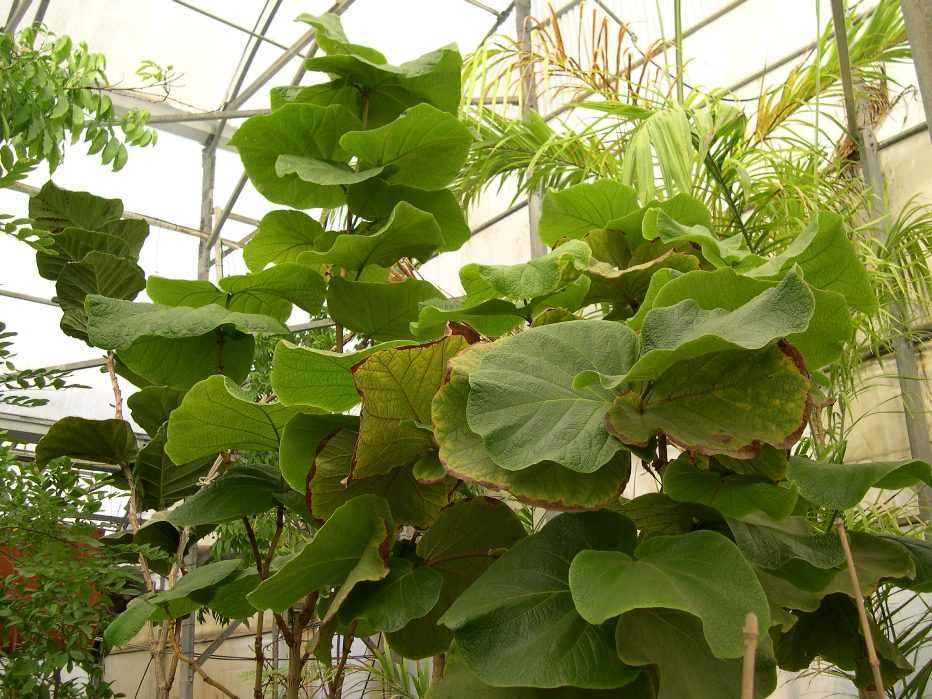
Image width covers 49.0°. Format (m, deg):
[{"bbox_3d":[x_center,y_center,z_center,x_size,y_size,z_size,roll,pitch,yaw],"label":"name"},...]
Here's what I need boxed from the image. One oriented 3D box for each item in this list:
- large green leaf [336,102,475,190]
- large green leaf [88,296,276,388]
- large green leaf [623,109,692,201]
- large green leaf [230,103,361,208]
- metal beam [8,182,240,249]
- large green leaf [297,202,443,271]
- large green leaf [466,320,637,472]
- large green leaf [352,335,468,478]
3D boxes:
[{"bbox_3d":[-0.163,-0.546,2.750,0.360,0.210,0.240,0,-20,-3],"label":"large green leaf"},{"bbox_3d":[-0.665,-0.016,2.400,0.420,0.200,0.260,4,-20,-15],"label":"large green leaf"},{"bbox_3d":[0.674,-0.683,3.600,0.260,0.340,0.200,-6,-20,12],"label":"large green leaf"},{"bbox_3d":[-0.467,-0.531,2.800,0.355,0.250,0.200,2,-20,-10],"label":"large green leaf"},{"bbox_3d":[-1.857,-0.737,5.700,1.323,0.045,0.045,14,-25,-37],"label":"metal beam"},{"bbox_3d":[-0.245,-0.287,2.600,0.370,0.170,0.230,0,-20,-5],"label":"large green leaf"},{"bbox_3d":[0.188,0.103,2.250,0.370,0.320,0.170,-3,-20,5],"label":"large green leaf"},{"bbox_3d":[-0.130,0.134,2.400,0.280,0.320,0.170,0,-20,-3],"label":"large green leaf"}]

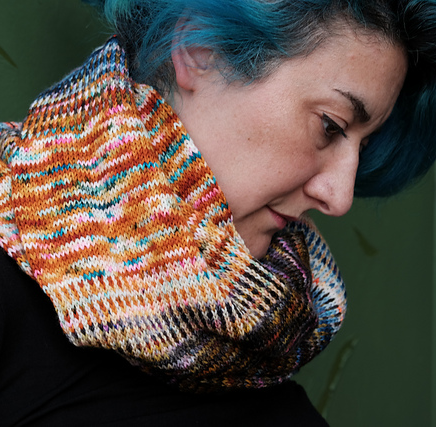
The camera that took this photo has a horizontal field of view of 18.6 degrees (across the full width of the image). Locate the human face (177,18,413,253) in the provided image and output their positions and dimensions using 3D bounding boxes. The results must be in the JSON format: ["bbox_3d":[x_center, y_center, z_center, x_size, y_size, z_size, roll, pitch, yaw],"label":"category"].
[{"bbox_3d":[0.046,-0.067,0.920,0.157,0.185,0.143,41,4,18],"label":"human face"}]

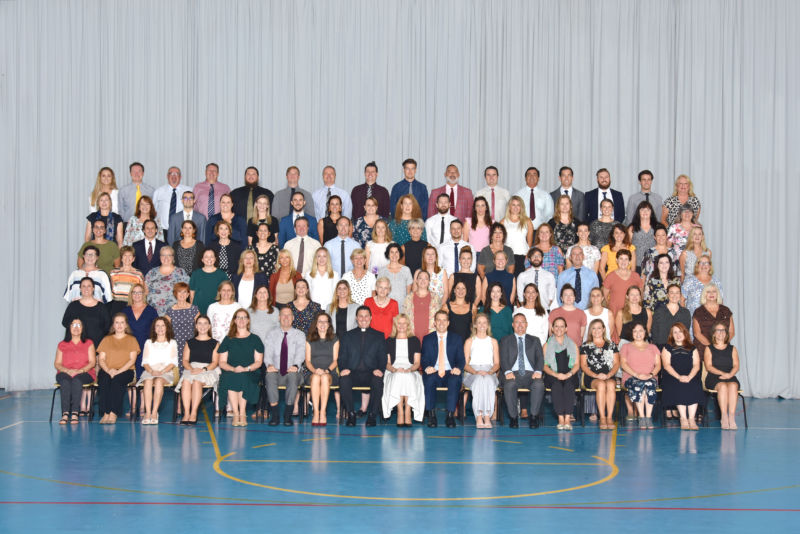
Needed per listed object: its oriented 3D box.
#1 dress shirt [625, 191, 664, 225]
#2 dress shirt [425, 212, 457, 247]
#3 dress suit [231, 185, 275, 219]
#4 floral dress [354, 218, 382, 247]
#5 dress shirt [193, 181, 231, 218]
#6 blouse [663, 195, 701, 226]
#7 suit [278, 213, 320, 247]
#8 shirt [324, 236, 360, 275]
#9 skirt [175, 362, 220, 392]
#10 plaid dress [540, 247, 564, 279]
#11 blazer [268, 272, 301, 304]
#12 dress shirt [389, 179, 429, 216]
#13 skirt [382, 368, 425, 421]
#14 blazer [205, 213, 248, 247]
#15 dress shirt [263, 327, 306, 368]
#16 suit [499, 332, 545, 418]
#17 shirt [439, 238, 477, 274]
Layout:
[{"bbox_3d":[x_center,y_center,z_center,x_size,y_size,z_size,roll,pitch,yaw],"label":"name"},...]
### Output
[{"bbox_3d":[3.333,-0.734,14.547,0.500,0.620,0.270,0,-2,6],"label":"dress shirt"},{"bbox_3d":[0.580,-0.394,14.290,0.470,0.660,0.280,1,-2,1],"label":"dress shirt"},{"bbox_3d":[-2.004,-0.771,14.489,0.600,0.700,0.340,1,-2,-3],"label":"dress suit"},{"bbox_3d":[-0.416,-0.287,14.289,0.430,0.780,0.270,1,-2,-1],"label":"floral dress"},{"bbox_3d":[-2.572,-0.847,14.590,0.530,0.660,0.310,1,-2,-5],"label":"dress shirt"},{"bbox_3d":[3.843,-0.669,14.490,0.490,0.620,0.290,0,-2,6],"label":"blouse"},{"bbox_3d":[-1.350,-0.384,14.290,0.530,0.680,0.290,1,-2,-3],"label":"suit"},{"bbox_3d":[-0.740,-0.067,13.891,0.510,0.660,0.280,1,-2,-2],"label":"shirt"},{"bbox_3d":[-2.383,1.311,12.620,0.540,0.340,0.500,1,-2,1],"label":"skirt"},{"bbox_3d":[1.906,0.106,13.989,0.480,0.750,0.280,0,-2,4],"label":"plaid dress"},{"bbox_3d":[-1.473,0.358,13.690,0.470,0.640,0.290,1,-2,-2],"label":"blazer"},{"bbox_3d":[0.126,-0.877,14.541,0.530,0.660,0.280,1,-2,0],"label":"dress shirt"},{"bbox_3d":[0.041,1.505,12.553,0.500,0.570,0.560,1,-2,0],"label":"skirt"},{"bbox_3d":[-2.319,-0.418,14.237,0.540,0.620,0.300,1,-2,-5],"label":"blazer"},{"bbox_3d":[-1.367,0.995,12.597,0.520,0.560,0.340,1,-2,-3],"label":"dress shirt"},{"bbox_3d":[1.435,1.265,12.550,0.520,0.965,0.680,0,-2,3],"label":"suit"},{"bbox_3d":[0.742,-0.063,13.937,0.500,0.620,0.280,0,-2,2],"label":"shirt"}]

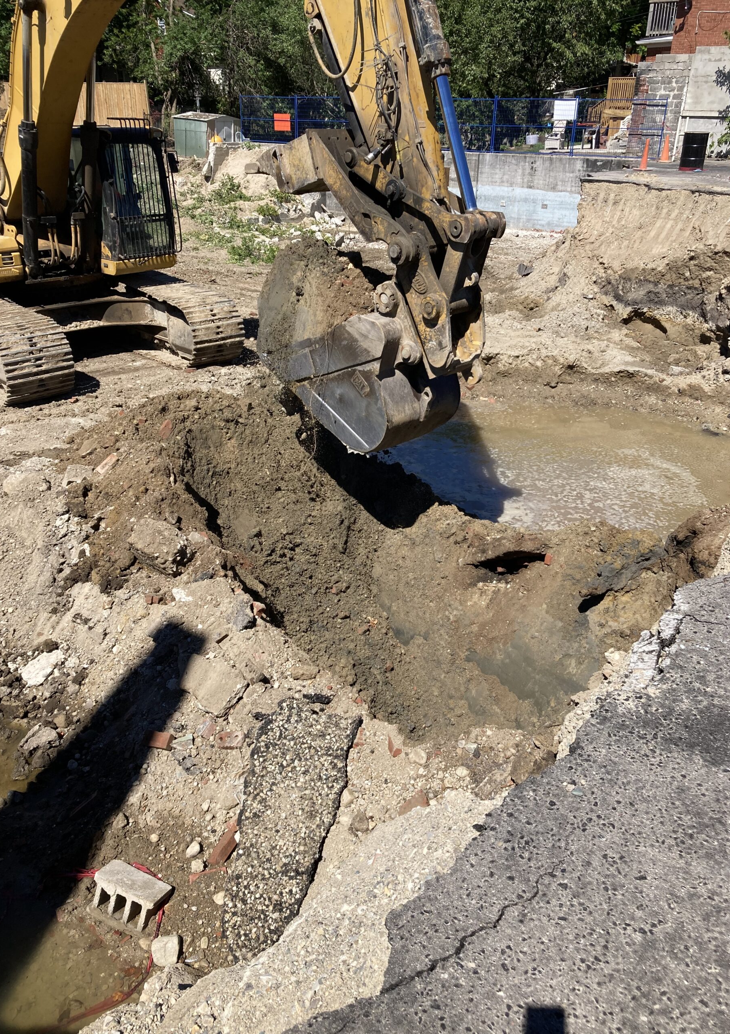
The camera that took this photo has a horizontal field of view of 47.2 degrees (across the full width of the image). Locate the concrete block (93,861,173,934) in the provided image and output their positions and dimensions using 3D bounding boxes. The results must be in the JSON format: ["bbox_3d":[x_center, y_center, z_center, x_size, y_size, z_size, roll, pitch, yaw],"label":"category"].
[{"bbox_3d":[-1.340,2.182,4.776,0.390,0.235,0.190,19,10,17],"label":"concrete block"}]

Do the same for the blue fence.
[{"bbox_3d":[2.133,-14.565,30.965,17.740,1.800,0.100,17,30,30],"label":"blue fence"}]

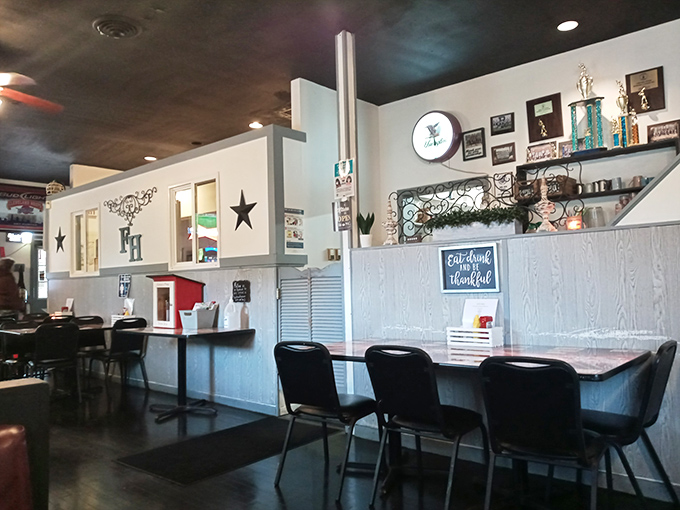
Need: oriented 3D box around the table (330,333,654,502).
[{"bbox_3d":[0.630,0.919,3.081,1.824,0.747,0.883,-4,-4,41],"label":"table"}]

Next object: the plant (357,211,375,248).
[{"bbox_3d":[0.204,-0.194,4.308,0.135,0.271,0.125,-2,-3,0],"label":"plant"}]

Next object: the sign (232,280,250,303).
[{"bbox_3d":[-0.953,0.356,5.310,0.265,0.206,0.018,-4,-4,41],"label":"sign"}]

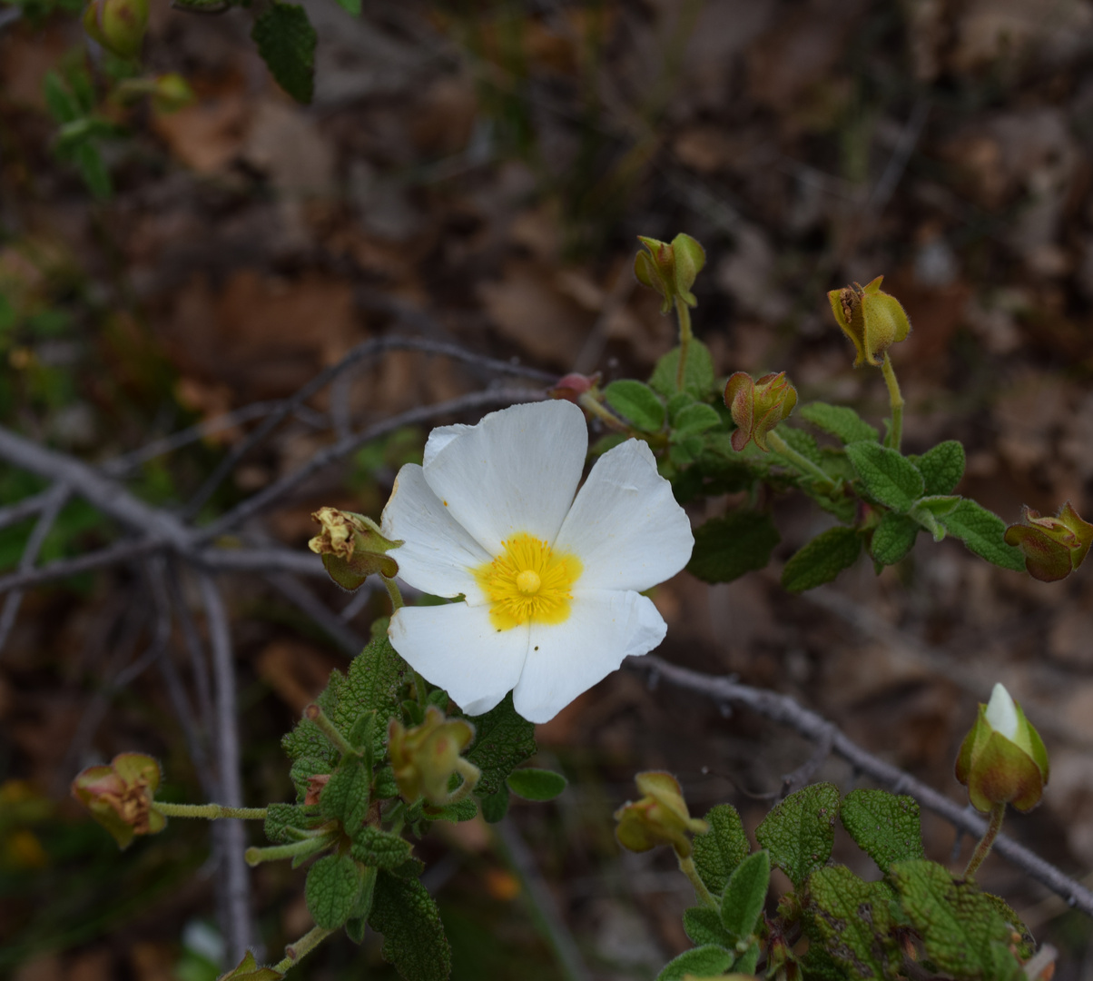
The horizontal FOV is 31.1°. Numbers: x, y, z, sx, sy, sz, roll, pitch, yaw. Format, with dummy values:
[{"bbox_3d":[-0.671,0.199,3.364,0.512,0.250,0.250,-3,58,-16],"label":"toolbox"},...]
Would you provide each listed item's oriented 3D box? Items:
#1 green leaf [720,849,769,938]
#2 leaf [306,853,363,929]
[{"bbox_3d":[0.029,0.059,0.285,0.007,0.014,0.003,20,15,18],"label":"green leaf"},{"bbox_3d":[-0.034,0.064,0.314,0.009,0.004,0.013,4,66,5],"label":"leaf"}]

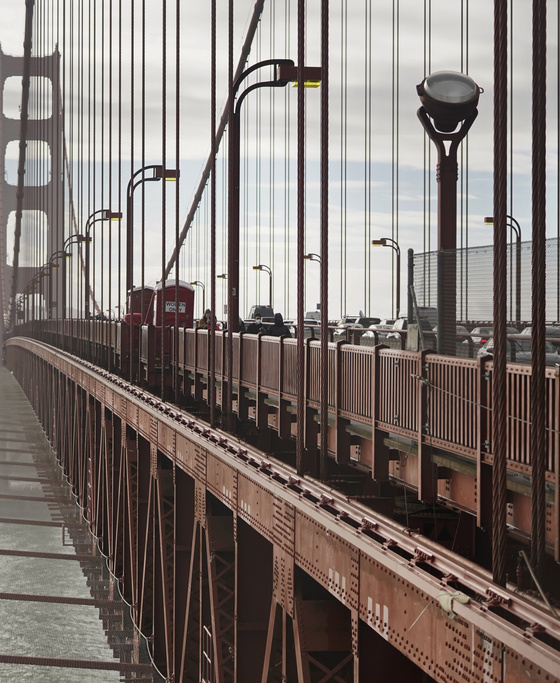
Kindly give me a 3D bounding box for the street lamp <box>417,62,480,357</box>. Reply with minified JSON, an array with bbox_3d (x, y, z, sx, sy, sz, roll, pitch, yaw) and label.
[{"bbox_3d":[2.130,-1.081,32.000,0.780,4.650,0.720,0,0,-8],"label":"street lamp"}]

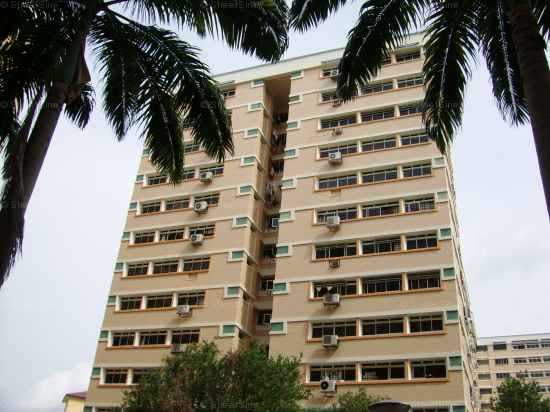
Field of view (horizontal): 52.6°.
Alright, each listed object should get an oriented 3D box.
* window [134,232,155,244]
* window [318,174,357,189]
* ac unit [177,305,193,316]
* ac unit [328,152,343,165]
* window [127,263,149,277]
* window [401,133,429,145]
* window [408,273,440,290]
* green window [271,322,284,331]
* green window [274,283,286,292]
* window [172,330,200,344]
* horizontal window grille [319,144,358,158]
[{"bbox_3d":[-10.095,2.564,43.241,1.920,1.030,0.140,-7,-33,20],"label":"window"},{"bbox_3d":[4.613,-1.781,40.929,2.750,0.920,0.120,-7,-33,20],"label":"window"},{"bbox_3d":[-6.062,7.016,37.382,0.890,0.600,0.350,-7,-33,20],"label":"ac unit"},{"bbox_3d":[4.503,-3.556,41.192,0.870,0.660,0.330,-7,-33,20],"label":"ac unit"},{"bbox_3d":[-11.056,5.106,44.697,1.850,1.070,0.150,-7,-31,20],"label":"window"},{"bbox_3d":[10.028,-4.676,39.890,1.930,1.130,0.150,-8,-32,21],"label":"window"},{"bbox_3d":[9.315,4.730,34.698,1.950,0.980,0.120,-7,-33,20],"label":"window"},{"bbox_3d":[0.148,7.959,36.610,0.880,0.550,0.100,-7,-33,20],"label":"green window"},{"bbox_3d":[0.352,5.313,36.056,0.820,0.570,0.100,-7,-33,20],"label":"green window"},{"bbox_3d":[-6.345,9.315,39.195,2.280,1.130,0.150,-8,-32,21],"label":"window"},{"bbox_3d":[4.685,-3.931,40.804,2.820,1.180,0.100,-7,-33,20],"label":"horizontal window grille"}]

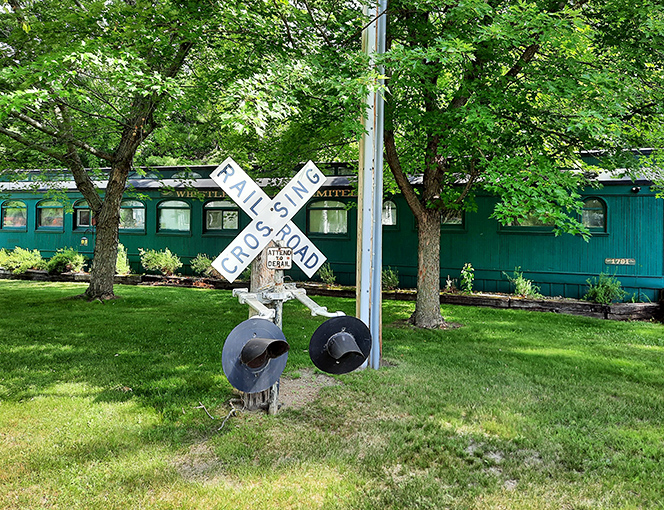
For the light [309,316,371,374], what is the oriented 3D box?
[{"bbox_3d":[0.088,0.765,3.998,0.530,0.530,0.350,1,13,-11],"label":"light"}]

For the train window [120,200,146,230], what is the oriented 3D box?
[{"bbox_3d":[-5.963,-1.154,14.551,1.187,0.944,0.120,2,2,19],"label":"train window"}]

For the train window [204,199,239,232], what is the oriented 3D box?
[{"bbox_3d":[-3.036,-1.046,13.537,1.137,0.906,0.120,2,2,19],"label":"train window"}]

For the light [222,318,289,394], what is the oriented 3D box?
[{"bbox_3d":[-0.496,0.707,3.420,0.530,0.530,0.350,0,-3,-37],"label":"light"}]

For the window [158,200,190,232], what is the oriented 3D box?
[{"bbox_3d":[-4.499,-1.085,14.044,1.139,0.940,0.120,2,2,19],"label":"window"}]

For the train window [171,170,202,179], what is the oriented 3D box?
[{"bbox_3d":[-4.342,-2.397,14.688,1.128,0.253,0.100,2,2,19],"label":"train window"}]

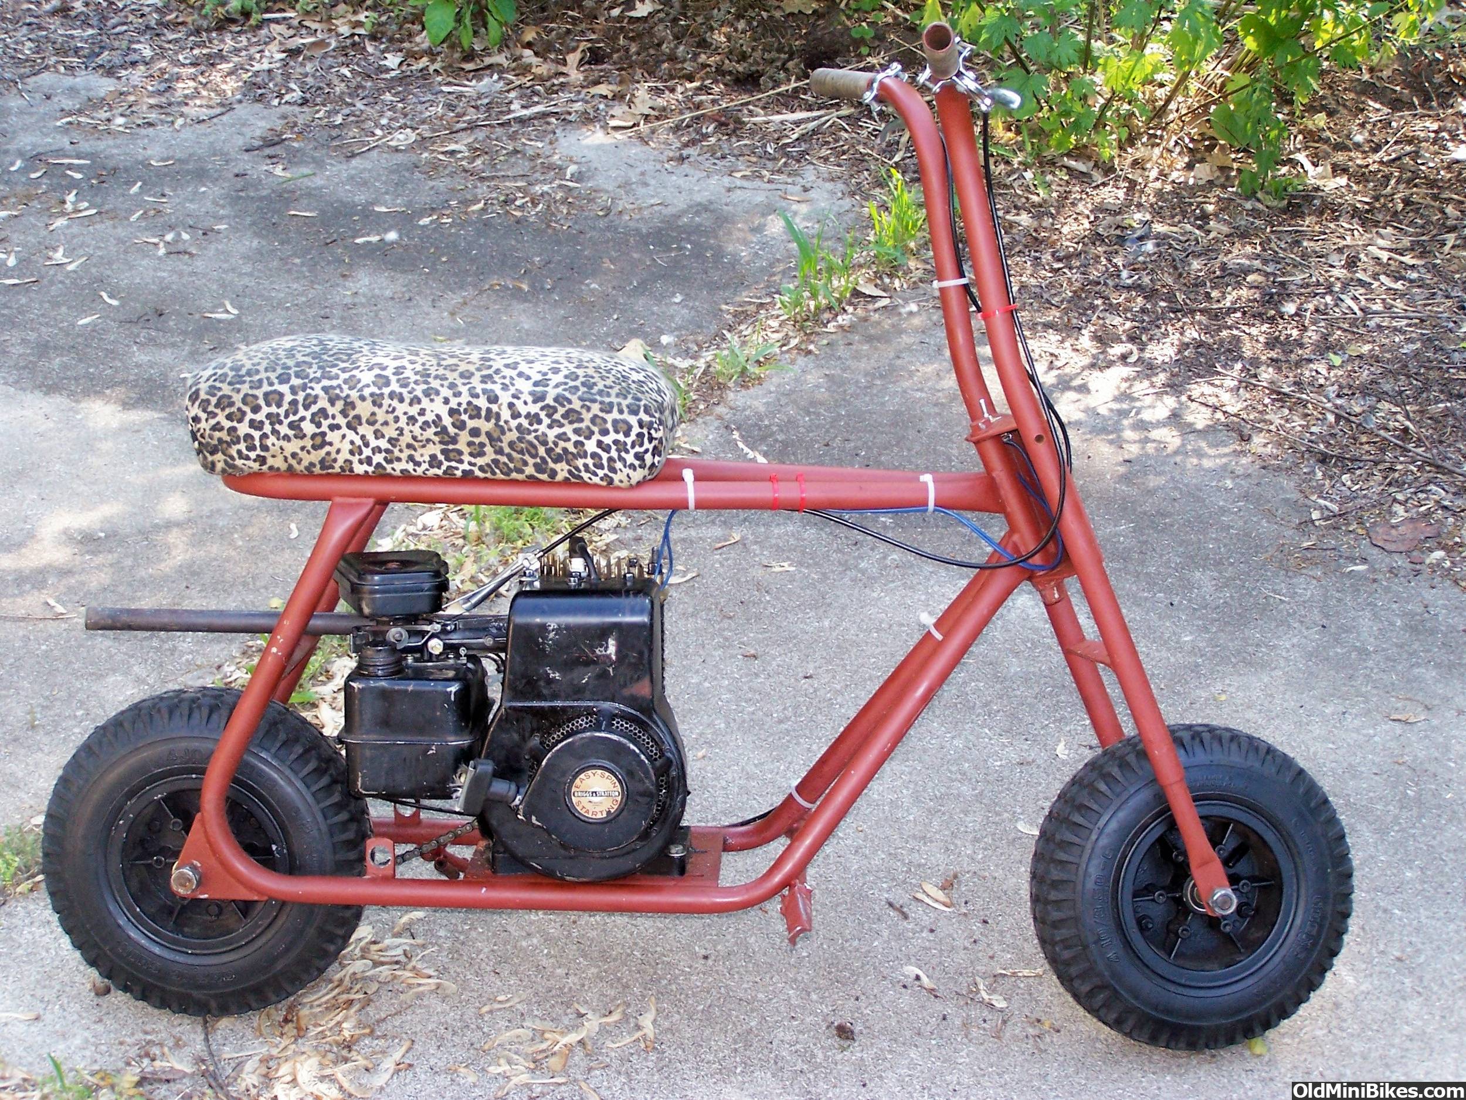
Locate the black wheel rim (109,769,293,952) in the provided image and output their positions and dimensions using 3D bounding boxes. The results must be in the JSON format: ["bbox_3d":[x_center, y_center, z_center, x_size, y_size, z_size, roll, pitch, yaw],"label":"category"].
[{"bbox_3d":[-0.509,0.293,2.762,0.180,0.180,0.090,2,11,3],"label":"black wheel rim"}]

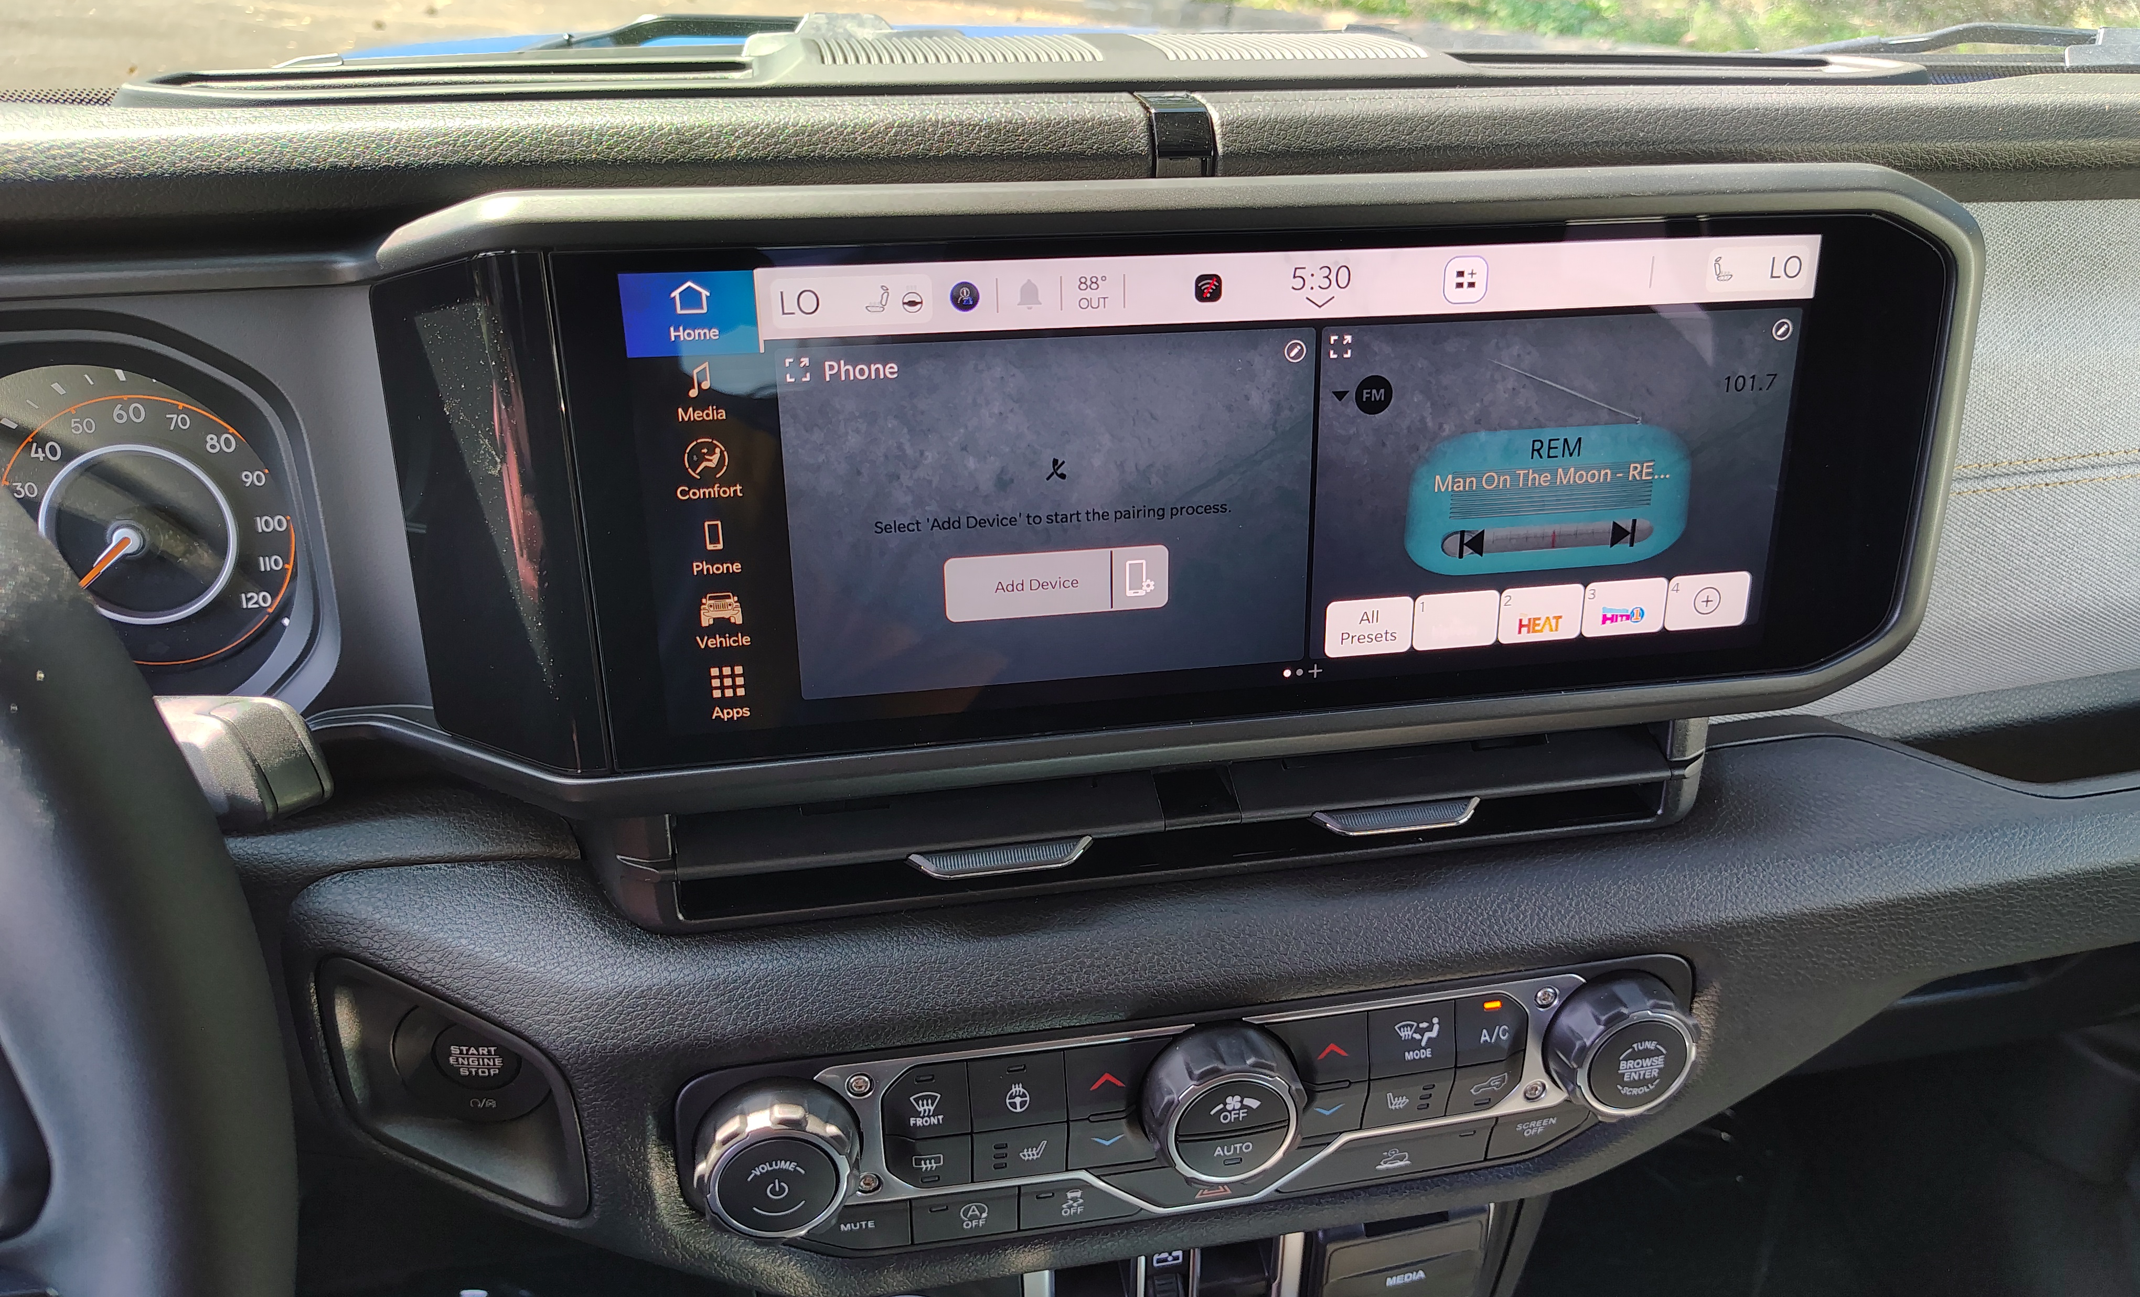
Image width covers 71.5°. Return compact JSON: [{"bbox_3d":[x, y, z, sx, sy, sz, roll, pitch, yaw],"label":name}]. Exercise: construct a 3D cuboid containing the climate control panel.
[{"bbox_3d":[0.041,0.134,0.419,0.292,0.073,0.037,-5,24,-9],"label":"climate control panel"}]

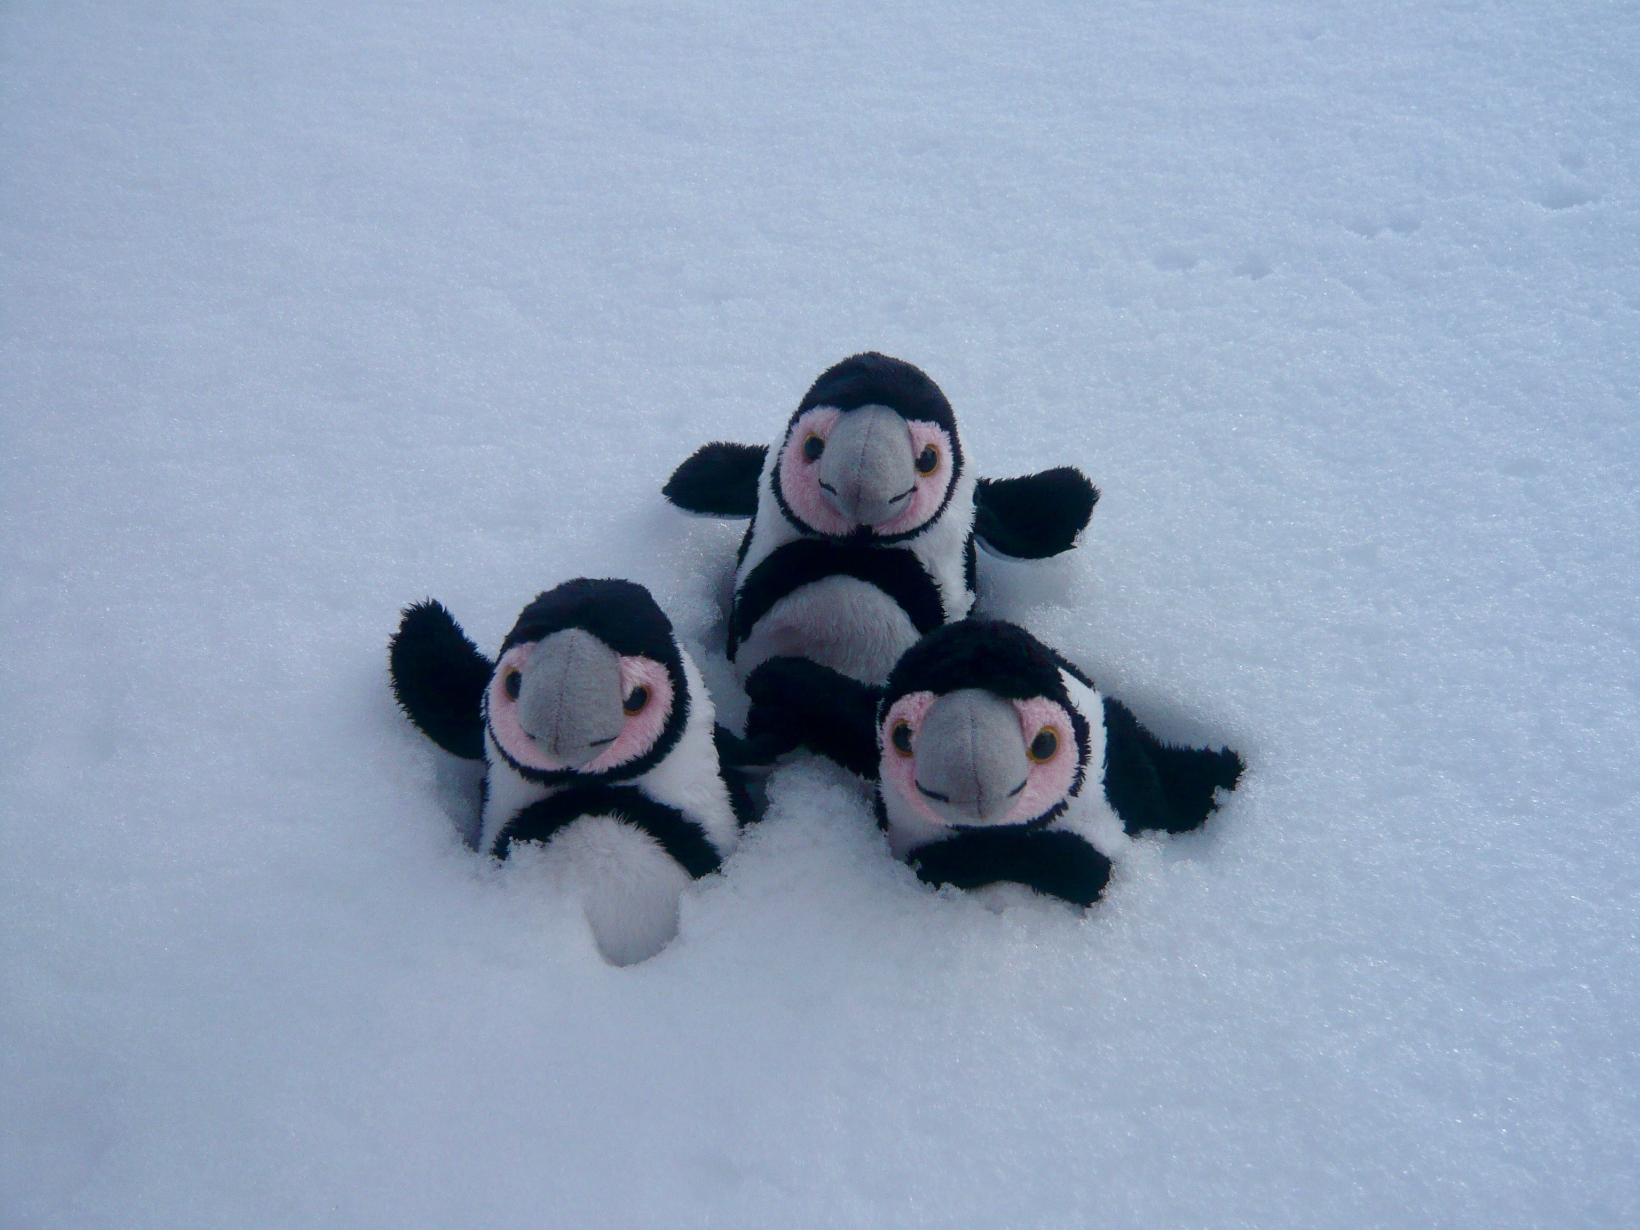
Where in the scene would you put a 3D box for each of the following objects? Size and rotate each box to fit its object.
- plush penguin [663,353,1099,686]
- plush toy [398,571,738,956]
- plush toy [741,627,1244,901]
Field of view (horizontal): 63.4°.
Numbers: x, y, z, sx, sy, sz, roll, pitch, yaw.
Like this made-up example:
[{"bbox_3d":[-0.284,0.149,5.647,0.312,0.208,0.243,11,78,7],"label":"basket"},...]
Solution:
[{"bbox_3d":[0.021,-0.035,0.643,0.203,0.191,0.126,7,31,0],"label":"plush penguin"},{"bbox_3d":[-0.097,0.071,0.598,0.177,0.191,0.126,4,31,1],"label":"plush toy"},{"bbox_3d":[0.067,0.086,0.583,0.211,0.191,0.126,9,36,9],"label":"plush toy"}]

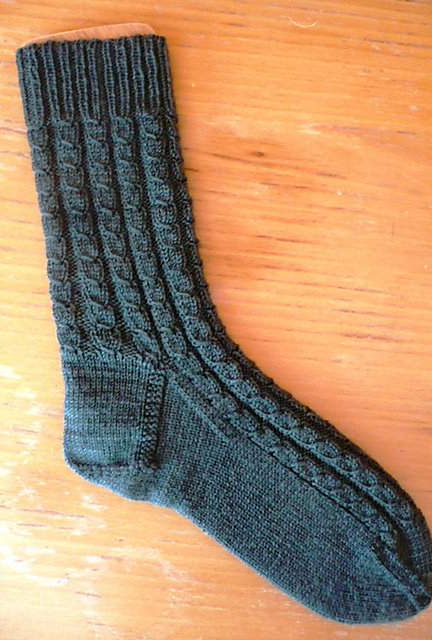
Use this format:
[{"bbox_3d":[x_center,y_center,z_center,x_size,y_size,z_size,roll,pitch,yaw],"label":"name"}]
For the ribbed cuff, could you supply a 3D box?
[{"bbox_3d":[-0.076,-0.151,0.412,0.096,0.013,0.054,-8,84,-1],"label":"ribbed cuff"}]

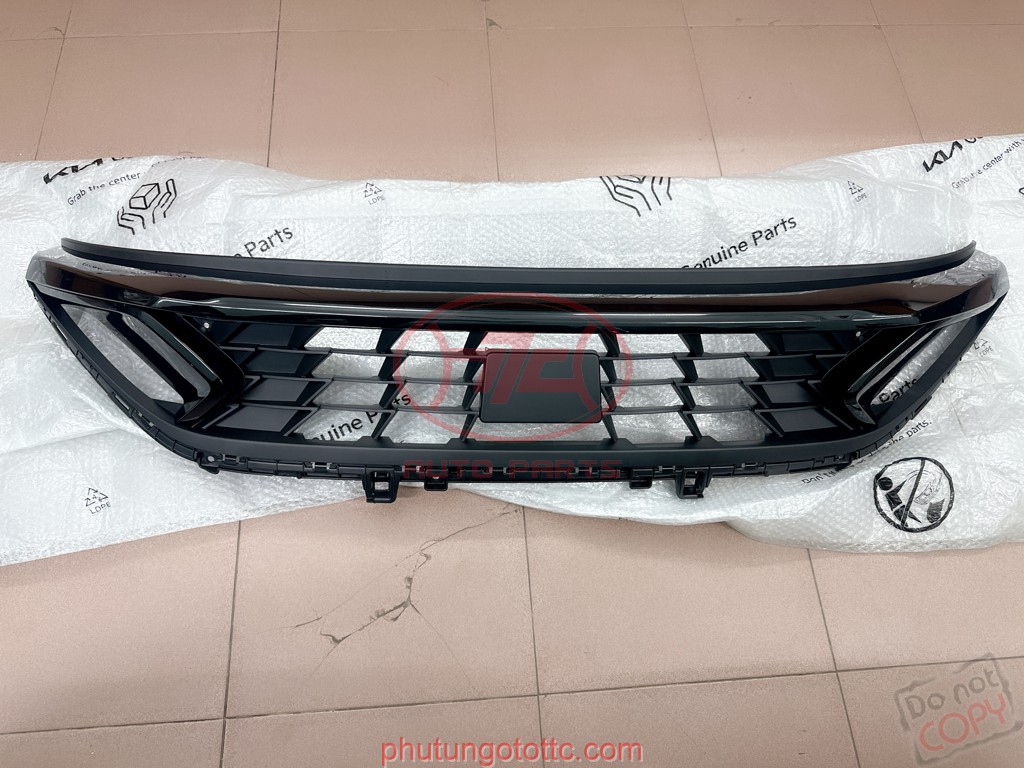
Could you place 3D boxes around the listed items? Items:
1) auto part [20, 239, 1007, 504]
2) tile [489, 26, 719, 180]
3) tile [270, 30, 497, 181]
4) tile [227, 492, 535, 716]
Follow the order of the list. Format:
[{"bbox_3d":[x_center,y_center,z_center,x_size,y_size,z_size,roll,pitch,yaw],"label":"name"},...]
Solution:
[{"bbox_3d":[0.033,-0.063,0.978,1.550,0.220,0.445,0,67,-2],"label":"auto part"},{"bbox_3d":[0.165,-0.520,1.334,0.400,0.010,0.400,-3,67,-4],"label":"tile"},{"bbox_3d":[-0.234,-0.501,1.308,0.400,0.010,0.400,-3,67,-4],"label":"tile"},{"bbox_3d":[-0.178,0.233,0.993,0.400,0.010,0.400,-3,67,-4],"label":"tile"}]

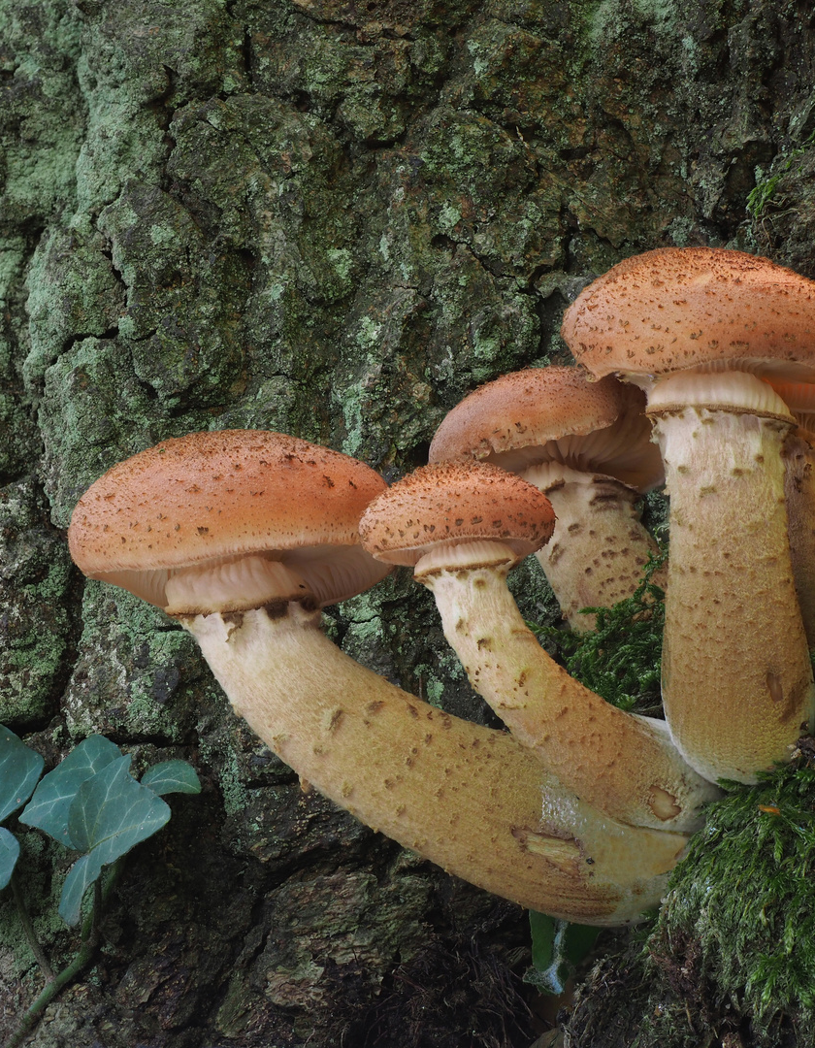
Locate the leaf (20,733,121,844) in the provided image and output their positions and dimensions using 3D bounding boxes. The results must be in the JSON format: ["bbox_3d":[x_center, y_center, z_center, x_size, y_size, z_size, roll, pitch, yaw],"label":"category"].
[{"bbox_3d":[-0.065,0.053,0.469,0.025,0.024,0.007,-19,-38,20],"label":"leaf"}]

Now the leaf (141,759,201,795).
[{"bbox_3d":[-0.046,0.049,0.468,0.013,0.004,0.010,7,41,4],"label":"leaf"}]

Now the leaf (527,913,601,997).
[{"bbox_3d":[0.030,0.079,0.472,0.016,0.026,0.007,2,-20,4],"label":"leaf"}]

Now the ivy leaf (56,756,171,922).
[{"bbox_3d":[-0.056,0.059,0.458,0.026,0.032,0.009,-24,-41,20],"label":"ivy leaf"}]

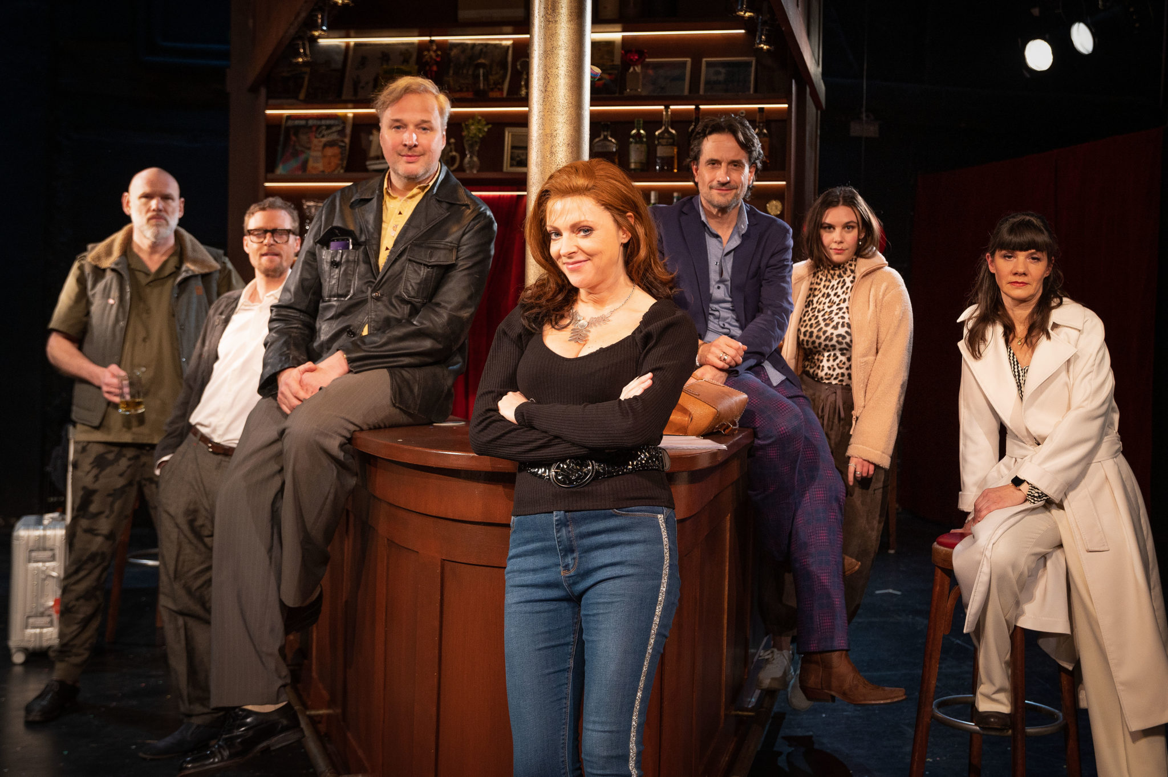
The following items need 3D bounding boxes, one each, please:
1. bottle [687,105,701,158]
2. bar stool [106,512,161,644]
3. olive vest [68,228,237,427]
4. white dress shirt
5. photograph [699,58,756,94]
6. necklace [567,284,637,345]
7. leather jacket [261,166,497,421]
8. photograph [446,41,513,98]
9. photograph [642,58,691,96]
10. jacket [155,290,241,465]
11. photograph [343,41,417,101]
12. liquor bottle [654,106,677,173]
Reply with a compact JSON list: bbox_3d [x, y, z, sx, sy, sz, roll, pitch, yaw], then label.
[{"bbox_3d":[0.500,-1.100,5.720,0.090,0.298,0.085,2,2,10],"label":"bottle"},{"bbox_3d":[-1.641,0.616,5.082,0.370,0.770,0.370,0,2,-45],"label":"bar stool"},{"bbox_3d":[-1.377,-0.203,4.150,0.510,0.620,0.300,1,2,-13],"label":"olive vest"},{"bbox_3d":[-1.049,-0.077,3.980,0.420,0.530,0.260,12,-9,22],"label":"white dress shirt"},{"bbox_3d":[0.642,-1.383,5.790,0.250,0.190,0.025,2,-8,10],"label":"photograph"},{"bbox_3d":[0.020,-0.146,2.490,0.140,0.130,0.120,2,2,12],"label":"necklace"},{"bbox_3d":[-0.536,-0.246,3.380,0.560,0.660,0.410,2,2,27],"label":"leather jacket"},{"bbox_3d":[-0.495,-1.507,6.140,0.310,0.295,0.020,1,-18,9],"label":"photograph"},{"bbox_3d":[0.380,-1.458,6.060,0.250,0.192,0.020,1,-12,9],"label":"photograph"},{"bbox_3d":[-1.065,-0.038,4.000,0.490,0.620,0.300,12,-9,22],"label":"jacket"},{"bbox_3d":[-0.976,-1.522,6.220,0.315,0.300,0.020,1,-18,9],"label":"photograph"},{"bbox_3d":[0.359,-1.102,5.740,0.098,0.297,0.085,2,2,10],"label":"liquor bottle"}]

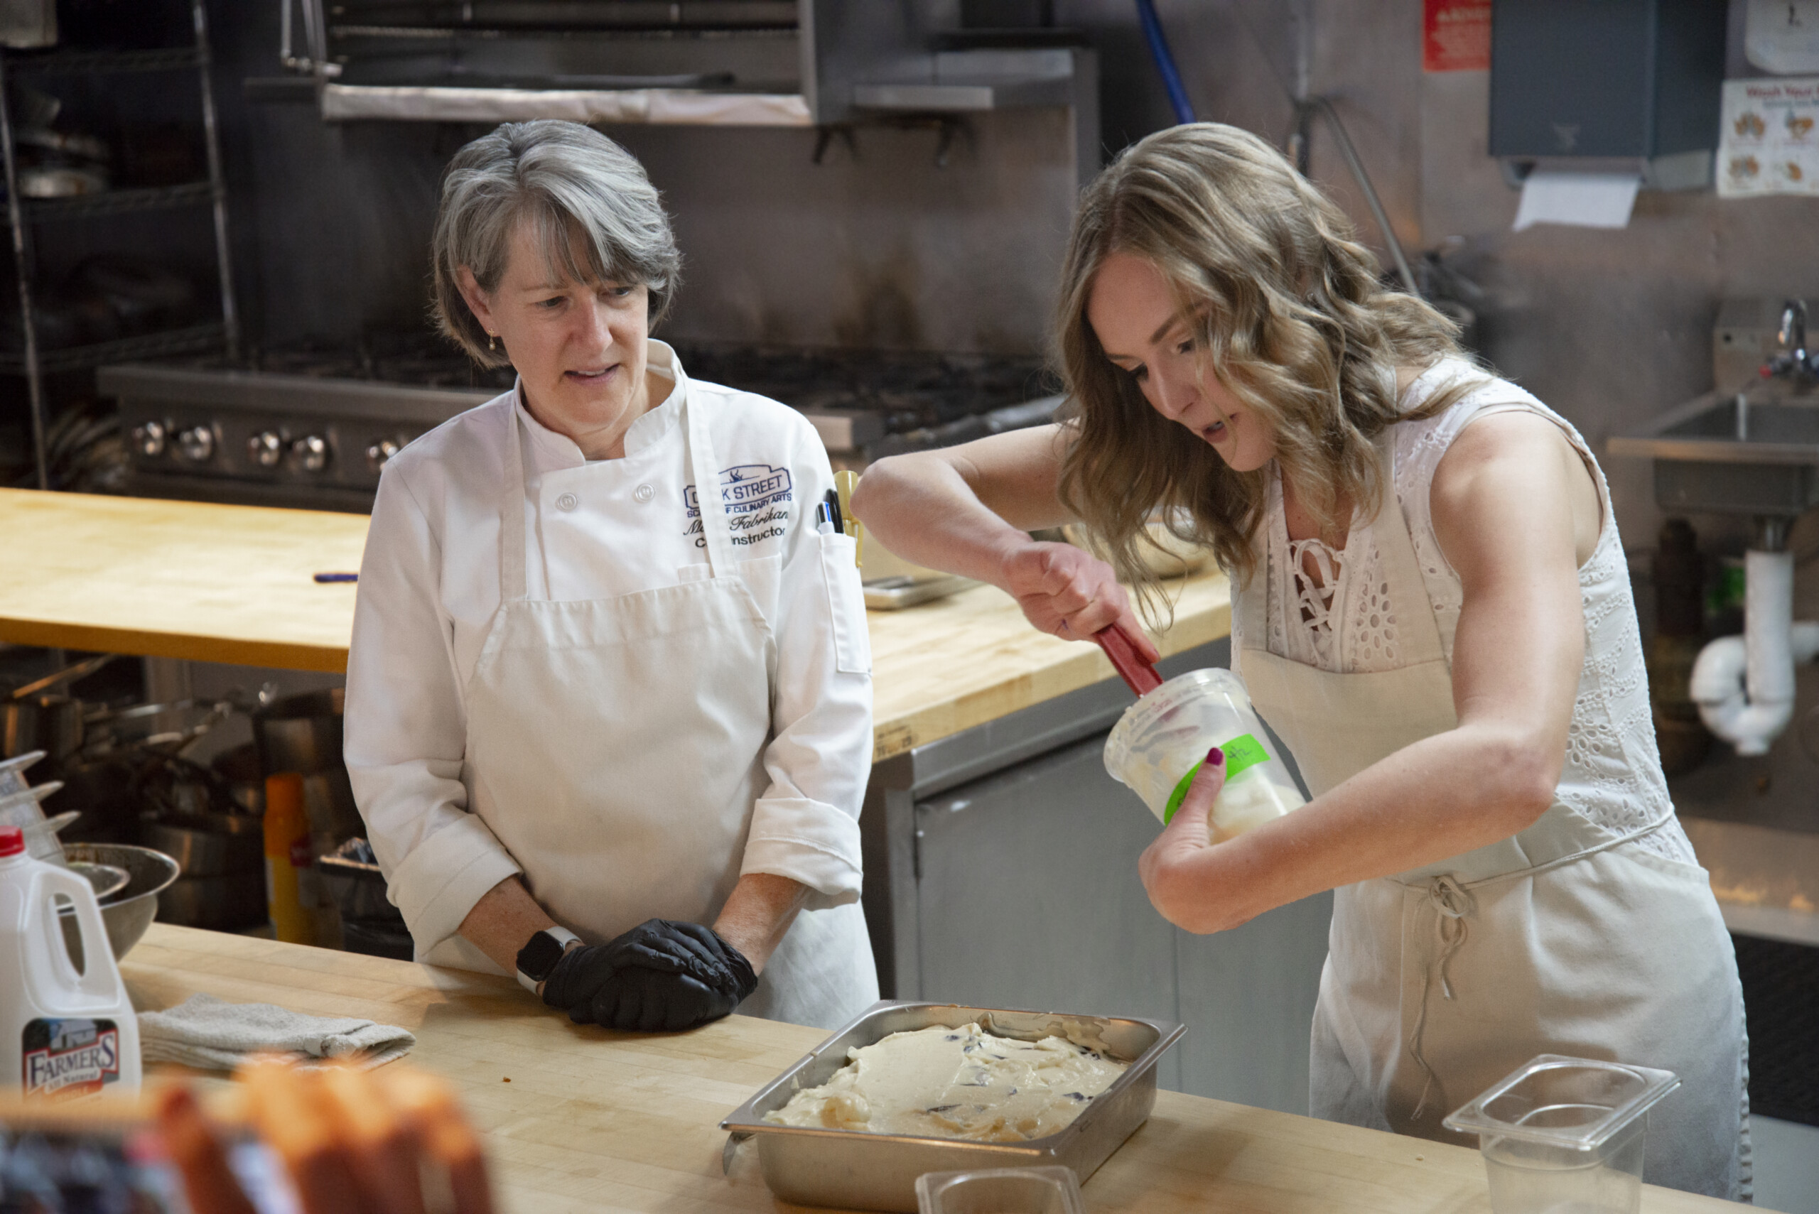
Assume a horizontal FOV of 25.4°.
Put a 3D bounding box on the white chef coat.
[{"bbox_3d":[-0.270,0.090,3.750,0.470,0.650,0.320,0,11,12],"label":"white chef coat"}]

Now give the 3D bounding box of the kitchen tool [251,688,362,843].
[{"bbox_3d":[-0.858,0.231,5.850,0.210,0.185,0.210,6,14,36],"label":"kitchen tool"}]

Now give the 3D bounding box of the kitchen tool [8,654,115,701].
[{"bbox_3d":[-1.250,0.103,5.950,0.200,0.030,0.030,-23,19,-22],"label":"kitchen tool"}]

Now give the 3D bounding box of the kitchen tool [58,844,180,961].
[{"bbox_3d":[-0.800,0.305,3.700,0.268,0.113,0.268,-2,11,0],"label":"kitchen tool"}]

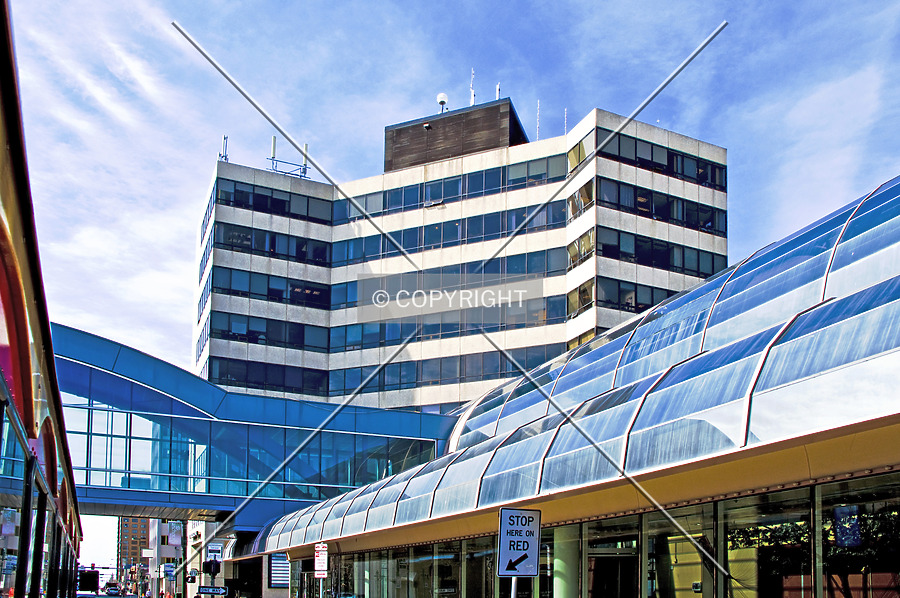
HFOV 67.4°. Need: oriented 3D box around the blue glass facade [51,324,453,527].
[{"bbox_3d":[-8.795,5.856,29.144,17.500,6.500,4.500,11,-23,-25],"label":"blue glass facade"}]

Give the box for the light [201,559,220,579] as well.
[{"bbox_3d":[-7.605,8.577,21.500,0.560,0.580,0.400,4,-7,-28],"label":"light"}]

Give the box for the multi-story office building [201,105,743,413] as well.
[{"bbox_3d":[0.742,6.477,66.682,46.000,42.000,24.000,0,-21,0],"label":"multi-story office building"}]

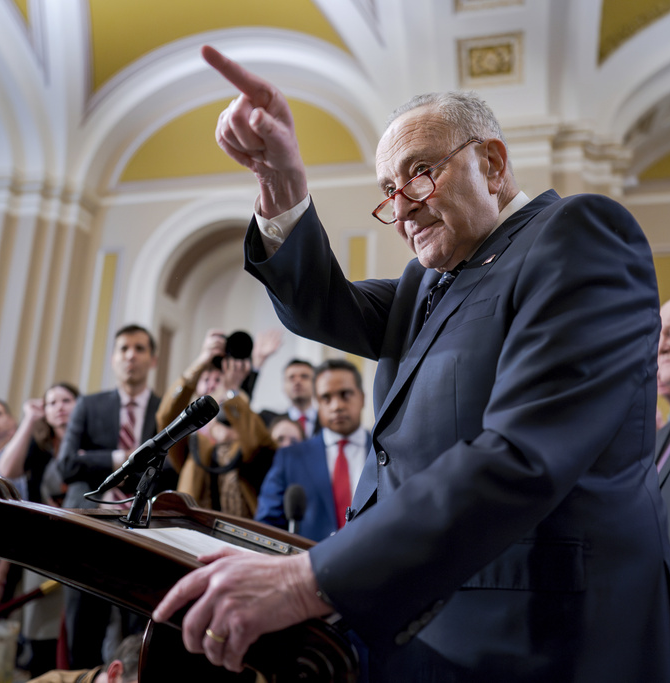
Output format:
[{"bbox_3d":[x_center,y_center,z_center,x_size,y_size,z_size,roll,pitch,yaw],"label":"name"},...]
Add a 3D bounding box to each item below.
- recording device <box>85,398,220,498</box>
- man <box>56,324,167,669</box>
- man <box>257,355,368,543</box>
[{"bbox_3d":[-0.250,0.149,0.960,0.220,0.050,0.045,-37,-26,10],"label":"recording device"},{"bbox_3d":[-0.784,0.824,2.332,0.510,1.857,0.380,4,-15,-9],"label":"man"},{"bbox_3d":[-0.028,0.875,2.102,0.510,1.693,0.330,3,-15,-5],"label":"man"}]

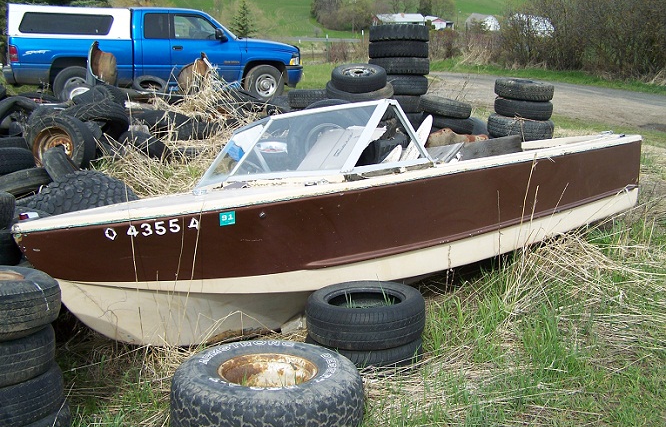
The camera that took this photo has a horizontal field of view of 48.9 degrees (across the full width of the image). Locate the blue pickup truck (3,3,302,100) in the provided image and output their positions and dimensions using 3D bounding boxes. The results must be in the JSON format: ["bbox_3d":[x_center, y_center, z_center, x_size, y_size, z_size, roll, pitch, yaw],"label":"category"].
[{"bbox_3d":[-3.369,-3.141,14.607,5.700,1.920,1.980,-3,13,-12],"label":"blue pickup truck"}]

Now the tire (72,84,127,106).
[{"bbox_3d":[-2.563,-1.235,8.000,0.650,0.200,0.650,-18,-6,4],"label":"tire"}]

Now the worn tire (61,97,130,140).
[{"bbox_3d":[-2.359,-0.888,7.300,0.680,0.200,0.680,5,-21,-1],"label":"worn tire"}]

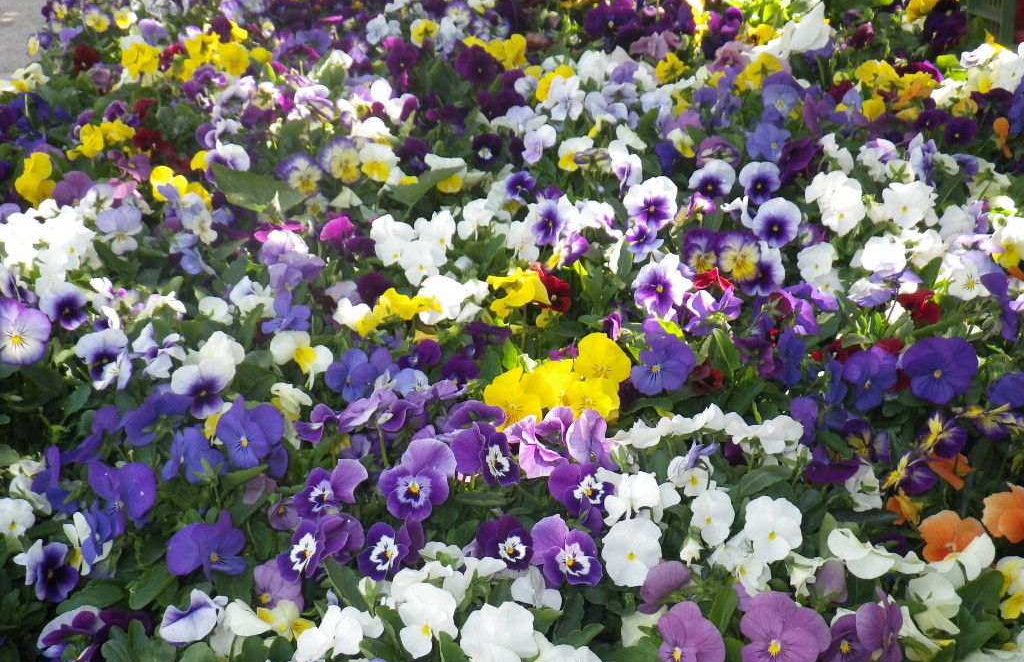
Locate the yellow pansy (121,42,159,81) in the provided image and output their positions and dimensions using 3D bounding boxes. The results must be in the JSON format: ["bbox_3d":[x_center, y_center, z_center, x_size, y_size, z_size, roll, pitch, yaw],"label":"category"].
[{"bbox_3d":[-0.563,-0.407,1.520,0.055,0.030,0.056,-8,69,0],"label":"yellow pansy"}]

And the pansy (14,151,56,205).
[{"bbox_3d":[-0.632,-0.200,1.333,0.053,0.069,0.030,-5,10,-25],"label":"pansy"}]

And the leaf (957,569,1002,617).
[{"bbox_3d":[0.321,0.180,0.690,0.033,0.012,0.043,35,63,26],"label":"leaf"}]

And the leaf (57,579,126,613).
[{"bbox_3d":[-0.344,0.217,0.824,0.054,0.012,0.028,-16,38,-16],"label":"leaf"}]

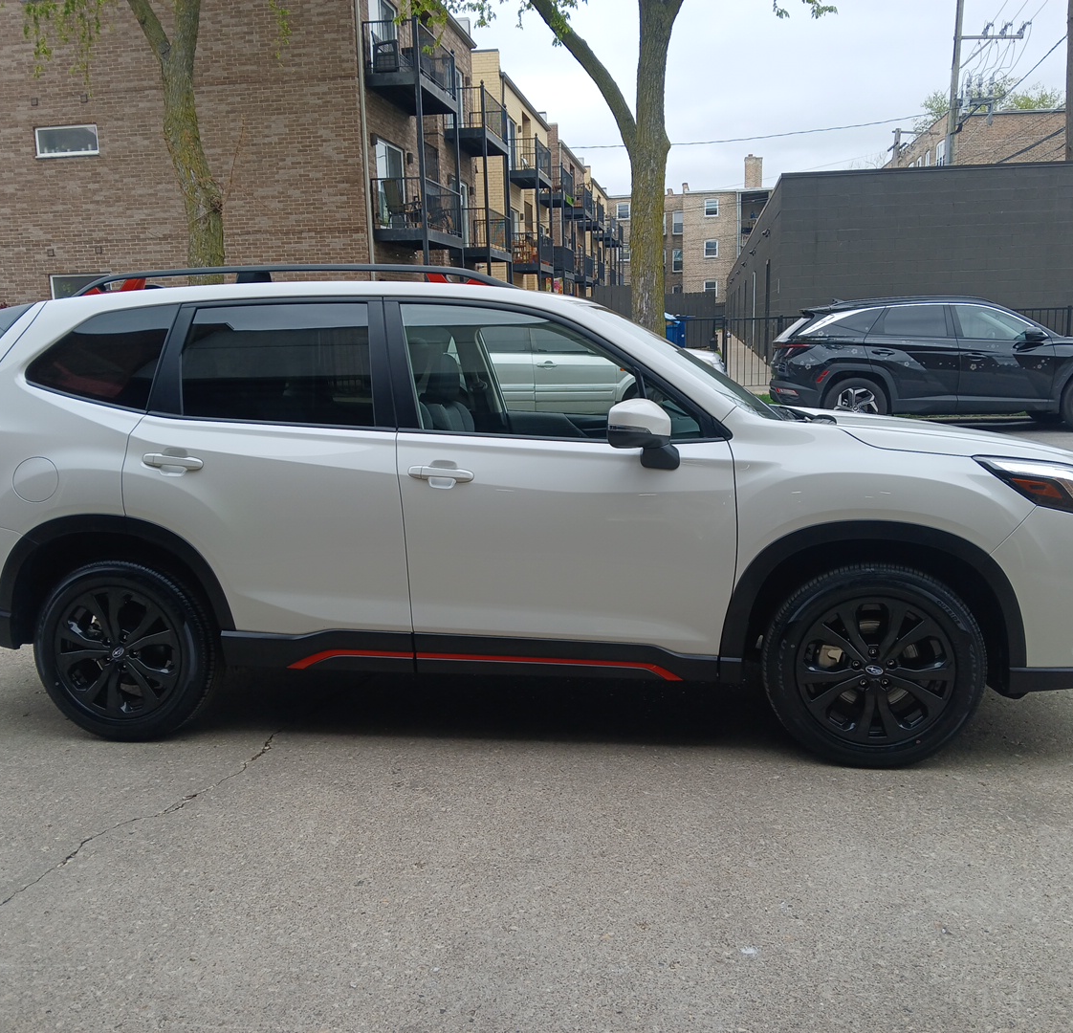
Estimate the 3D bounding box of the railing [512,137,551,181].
[{"bbox_3d":[-0.200,-14.008,40.839,1.109,1.232,3.697,0,11,9],"label":"railing"}]

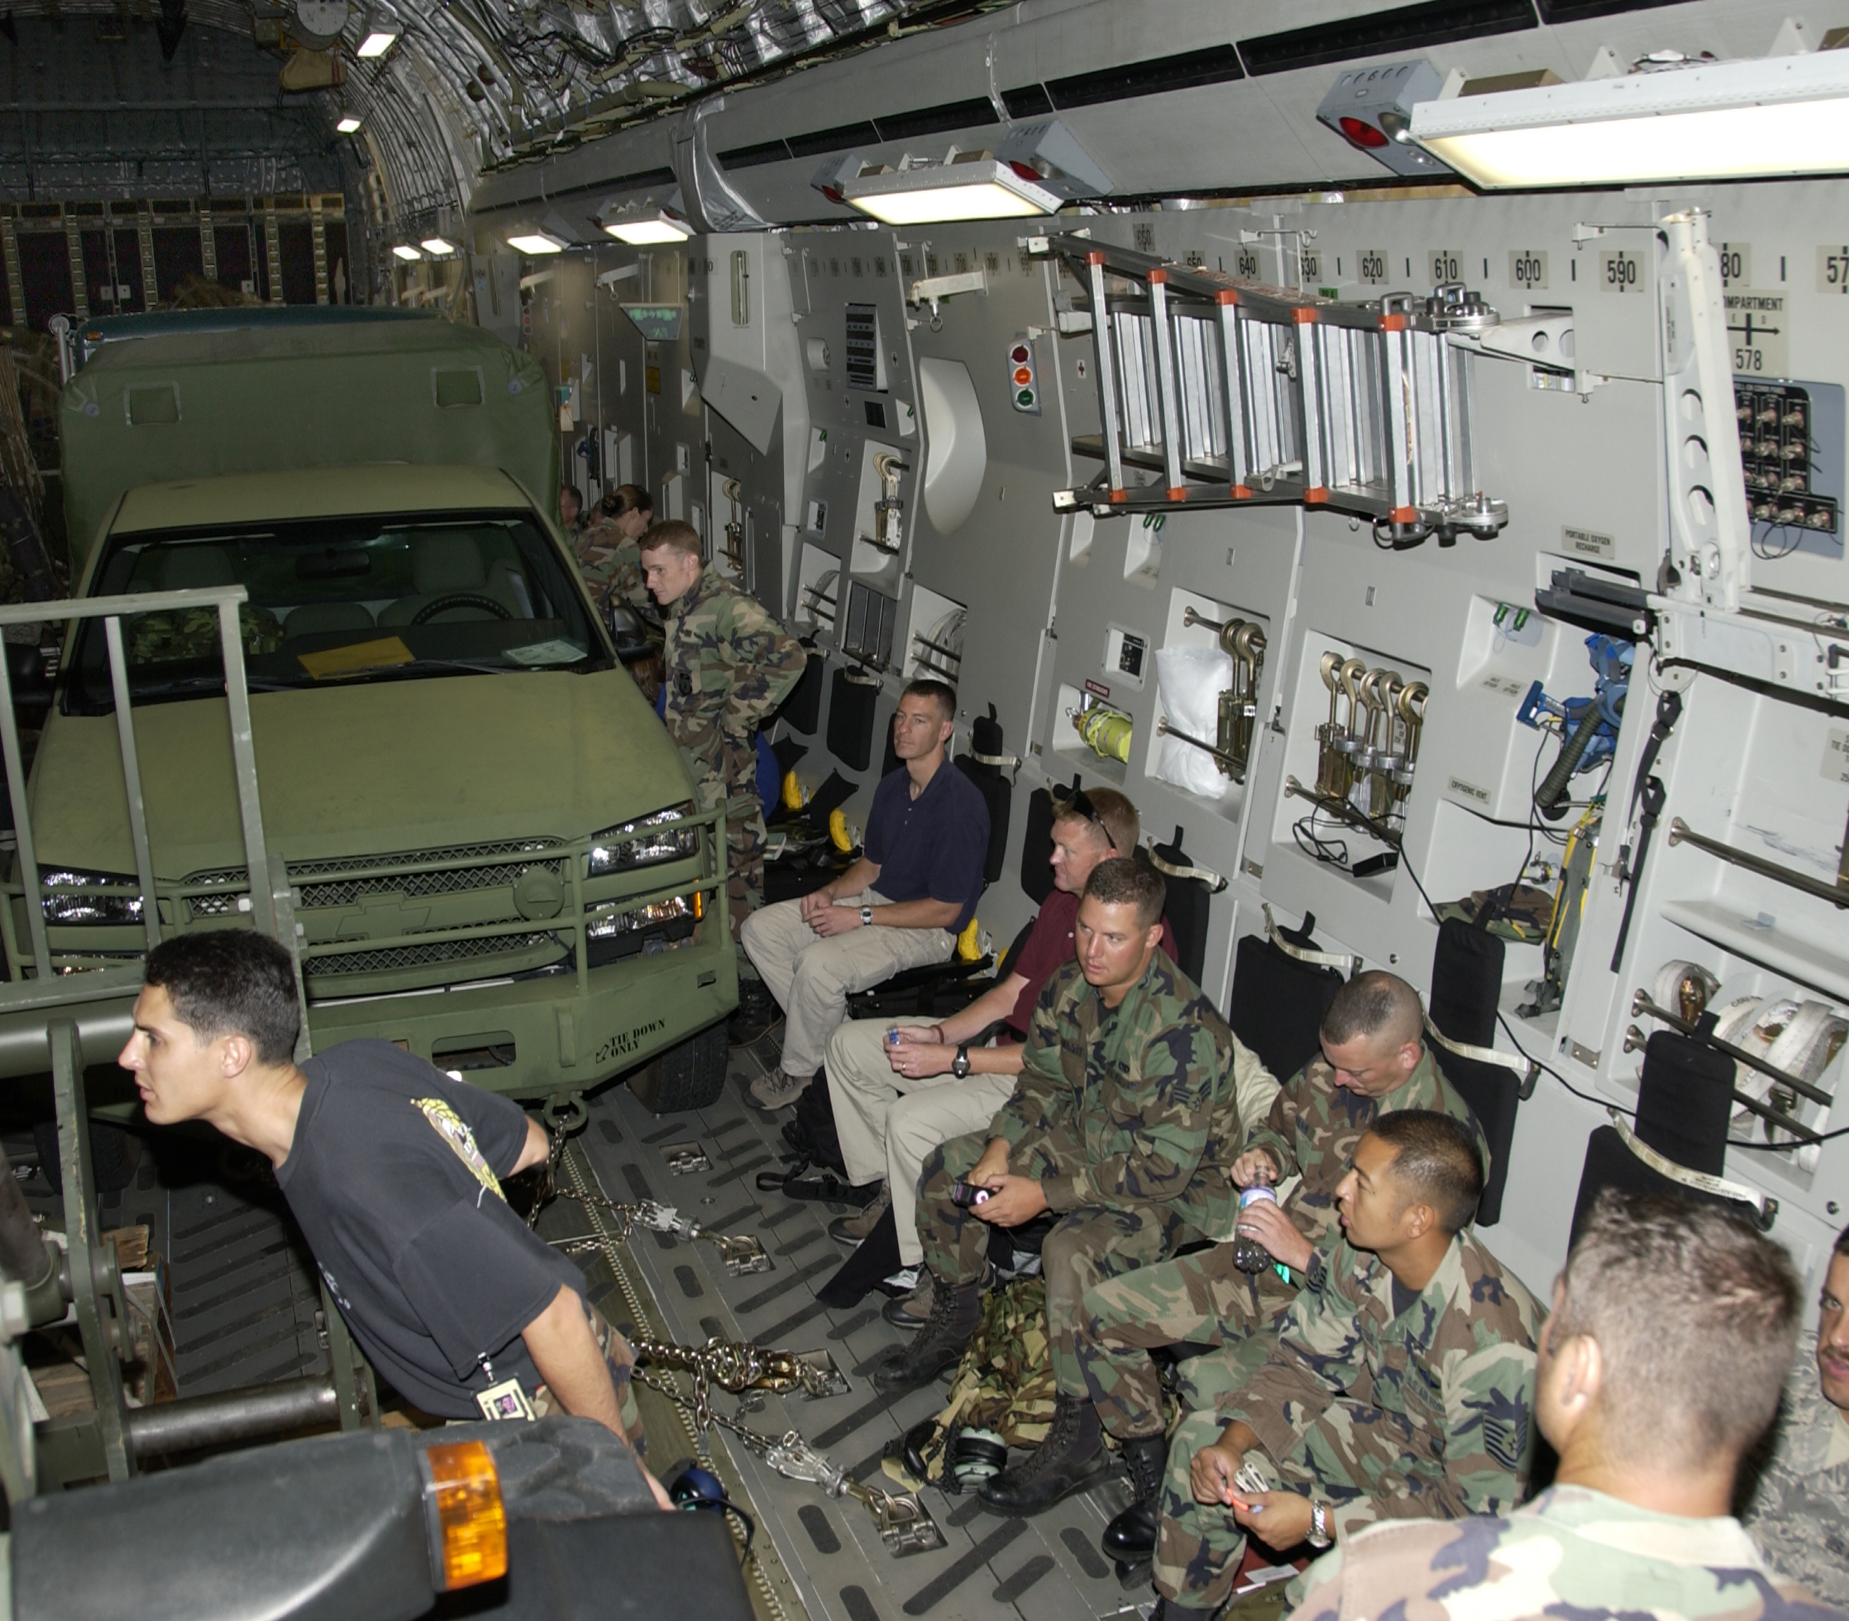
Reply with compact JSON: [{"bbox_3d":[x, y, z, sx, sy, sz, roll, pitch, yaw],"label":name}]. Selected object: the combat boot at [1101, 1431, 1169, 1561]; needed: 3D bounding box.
[{"bbox_3d":[0.462,1.382,3.946,0.115,0.250,0.300,10,19,30],"label":"combat boot"}]

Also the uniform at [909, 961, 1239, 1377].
[{"bbox_3d":[0.378,0.758,4.122,0.720,0.950,0.630,-10,19,-33],"label":"uniform"}]

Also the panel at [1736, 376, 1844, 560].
[{"bbox_3d":[1.467,-0.587,3.173,0.050,0.300,0.270,-17,21,-18],"label":"panel"}]

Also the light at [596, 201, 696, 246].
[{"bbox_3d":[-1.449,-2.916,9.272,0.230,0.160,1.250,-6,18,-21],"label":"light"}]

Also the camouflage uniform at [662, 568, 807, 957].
[{"bbox_3d":[-0.617,-0.124,6.287,0.450,1.360,0.540,-8,18,-26],"label":"camouflage uniform"}]

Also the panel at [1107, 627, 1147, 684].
[{"bbox_3d":[0.609,-0.456,5.433,0.060,0.150,0.240,1,15,-23],"label":"panel"}]

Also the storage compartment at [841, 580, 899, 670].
[{"bbox_3d":[-0.144,-0.731,7.294,0.180,0.280,0.510,2,15,-23],"label":"storage compartment"}]

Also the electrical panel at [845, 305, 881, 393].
[{"bbox_3d":[-0.214,-1.770,7.078,0.060,0.310,0.320,-7,18,-21],"label":"electrical panel"}]

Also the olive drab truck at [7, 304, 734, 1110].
[{"bbox_3d":[-2.344,-0.587,7.306,2.050,2.340,5.850,-6,18,-19],"label":"olive drab truck"}]

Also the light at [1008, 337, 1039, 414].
[{"bbox_3d":[0.310,-1.365,5.850,0.105,0.240,0.060,3,21,26],"label":"light"}]

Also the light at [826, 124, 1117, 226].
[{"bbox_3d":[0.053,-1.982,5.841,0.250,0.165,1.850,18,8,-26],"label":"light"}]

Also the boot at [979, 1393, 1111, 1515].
[{"bbox_3d":[0.274,1.364,3.972,0.300,0.240,0.115,-6,18,-21],"label":"boot"}]

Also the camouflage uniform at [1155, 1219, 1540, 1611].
[{"bbox_3d":[0.866,1.145,3.543,0.750,0.850,0.600,-6,17,-18],"label":"camouflage uniform"}]

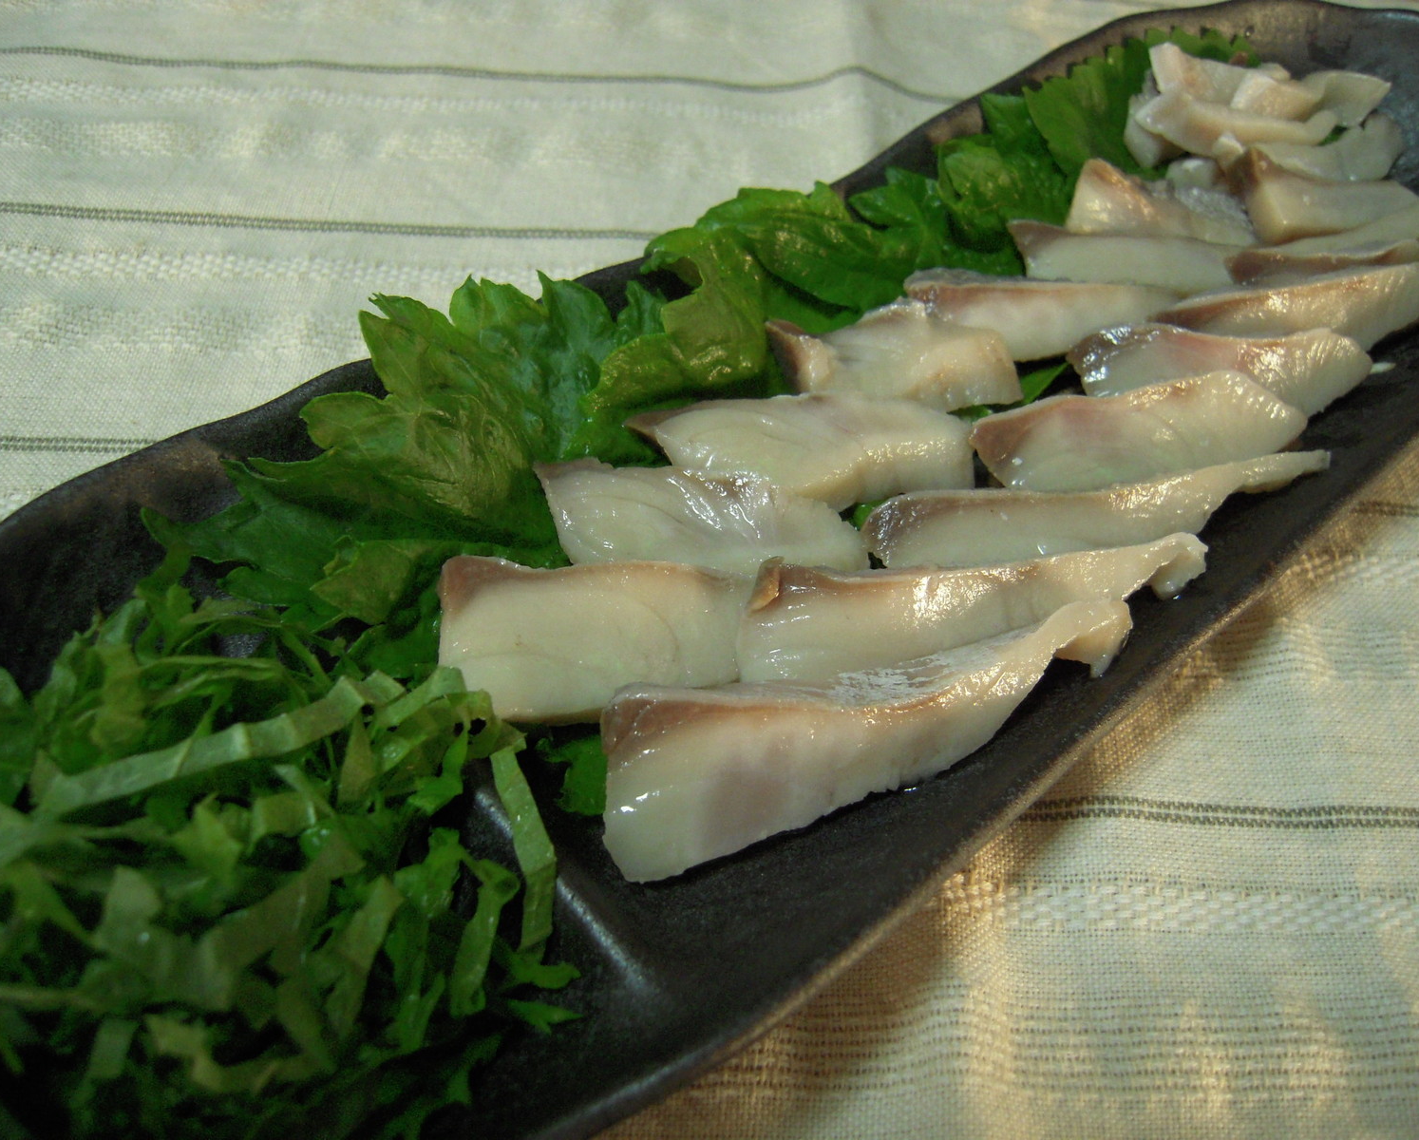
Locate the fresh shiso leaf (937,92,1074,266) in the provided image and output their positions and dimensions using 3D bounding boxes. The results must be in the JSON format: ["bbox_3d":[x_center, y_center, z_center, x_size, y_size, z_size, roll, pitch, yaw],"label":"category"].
[{"bbox_3d":[0.067,-0.086,0.273,0.036,0.022,0.047,-10,51,-10],"label":"fresh shiso leaf"}]

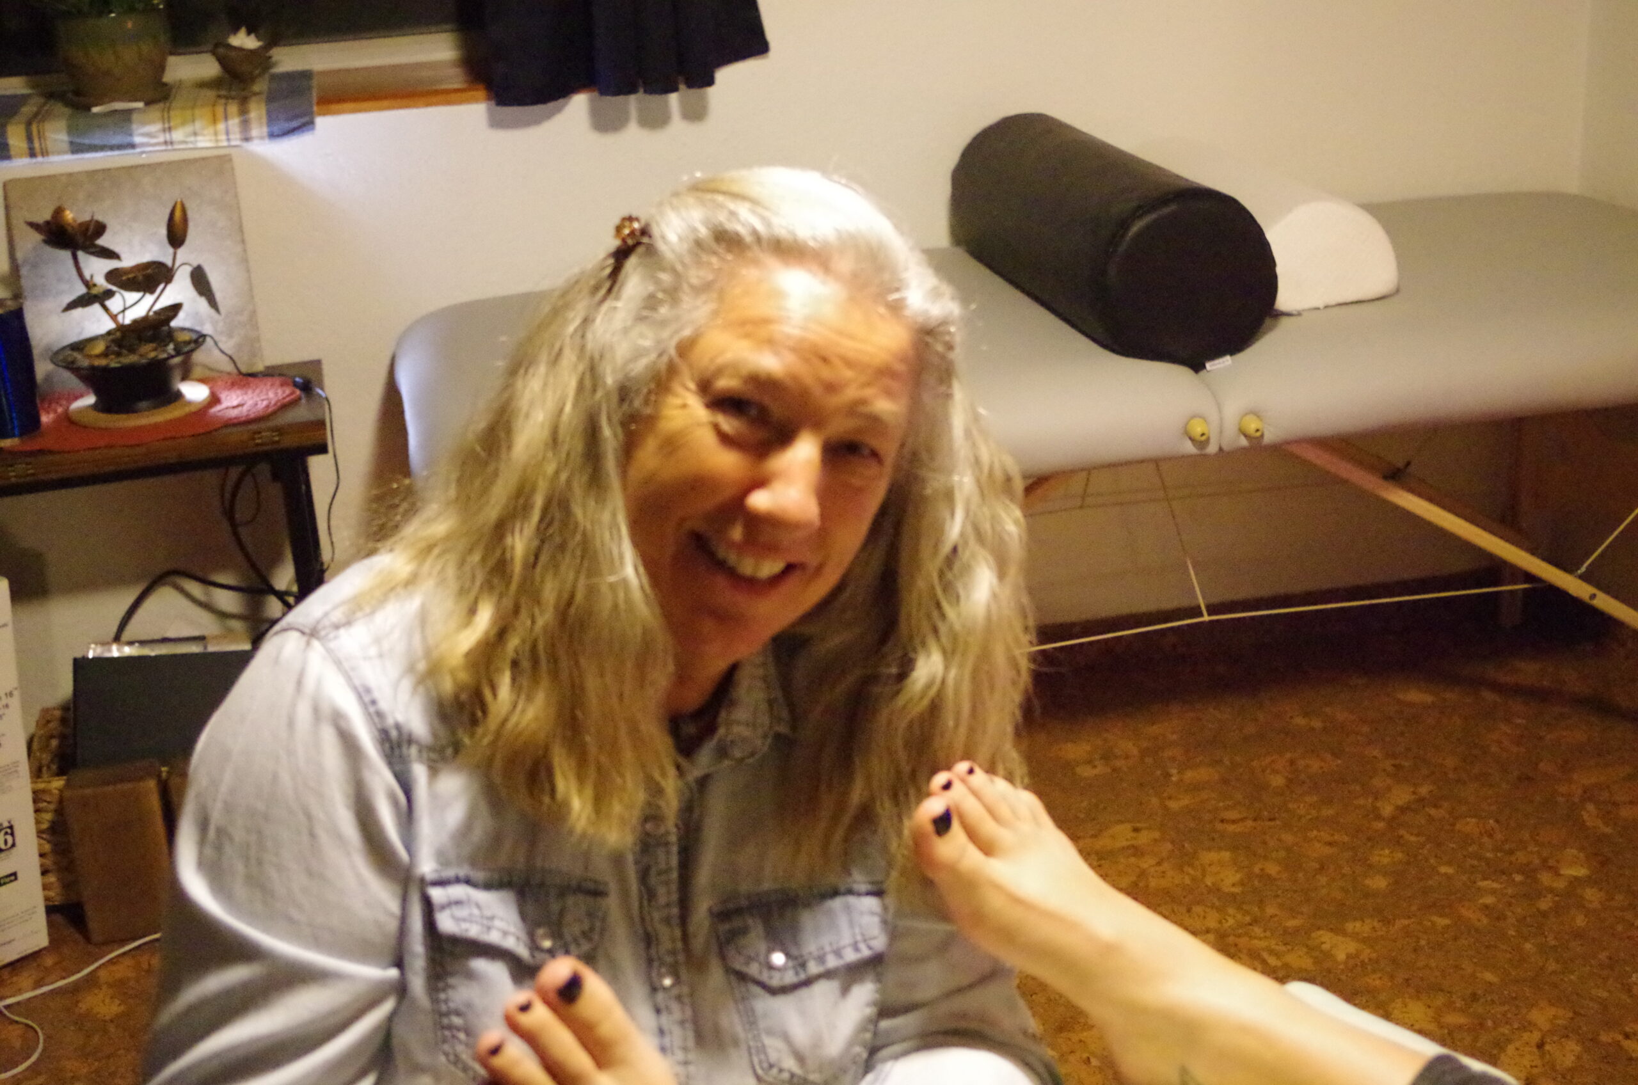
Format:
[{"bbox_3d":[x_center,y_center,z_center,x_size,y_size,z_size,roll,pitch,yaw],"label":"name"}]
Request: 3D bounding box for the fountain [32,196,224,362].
[{"bbox_3d":[-0.913,-0.315,2.948,0.230,0.260,0.215,-7,20,-11],"label":"fountain"}]

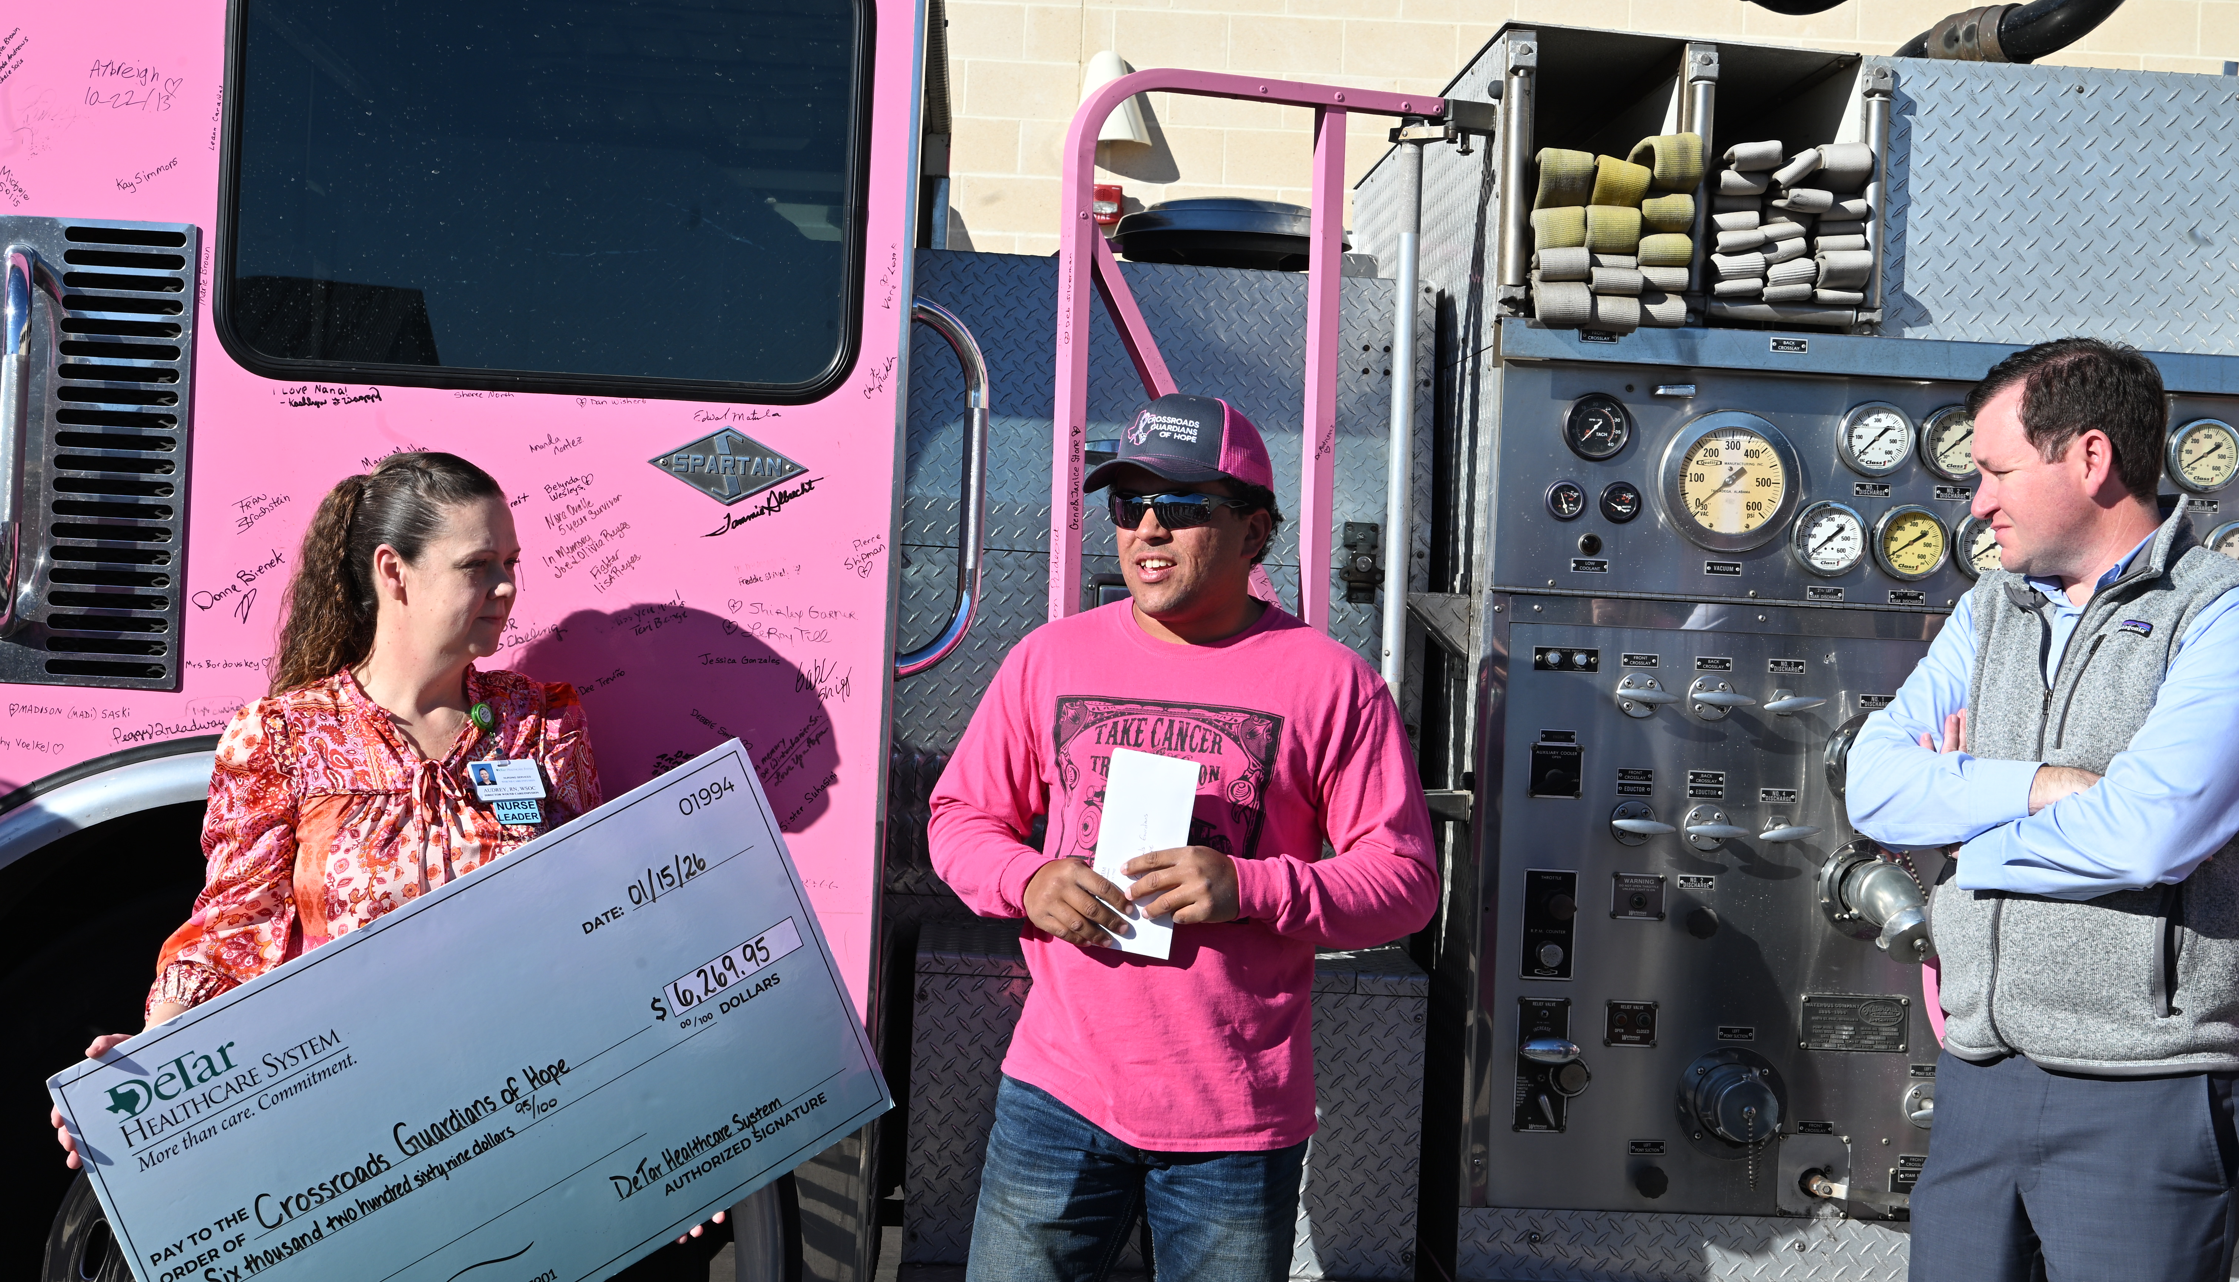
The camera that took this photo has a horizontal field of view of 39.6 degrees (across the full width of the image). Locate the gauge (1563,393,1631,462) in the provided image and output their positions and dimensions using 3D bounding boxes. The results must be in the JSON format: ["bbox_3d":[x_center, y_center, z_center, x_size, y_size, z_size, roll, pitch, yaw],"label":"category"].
[{"bbox_3d":[0.669,-0.300,4.354,0.093,0.093,0.028,3,-1,-4],"label":"gauge"}]

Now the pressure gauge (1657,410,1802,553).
[{"bbox_3d":[0.855,-0.223,4.357,0.194,0.194,0.046,3,-1,-4],"label":"pressure gauge"}]

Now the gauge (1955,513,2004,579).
[{"bbox_3d":[1.232,-0.135,4.387,0.103,0.103,0.034,3,-1,-4],"label":"gauge"}]

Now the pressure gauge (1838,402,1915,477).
[{"bbox_3d":[1.067,-0.285,4.378,0.103,0.103,0.034,3,-1,-4],"label":"pressure gauge"}]

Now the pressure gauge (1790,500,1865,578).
[{"bbox_3d":[0.996,-0.143,4.371,0.103,0.103,0.034,3,-1,-4],"label":"pressure gauge"}]

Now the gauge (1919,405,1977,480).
[{"bbox_3d":[1.184,-0.280,4.386,0.103,0.103,0.034,3,-1,-4],"label":"gauge"}]

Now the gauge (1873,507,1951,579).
[{"bbox_3d":[1.115,-0.139,4.379,0.103,0.103,0.034,3,-1,-4],"label":"gauge"}]

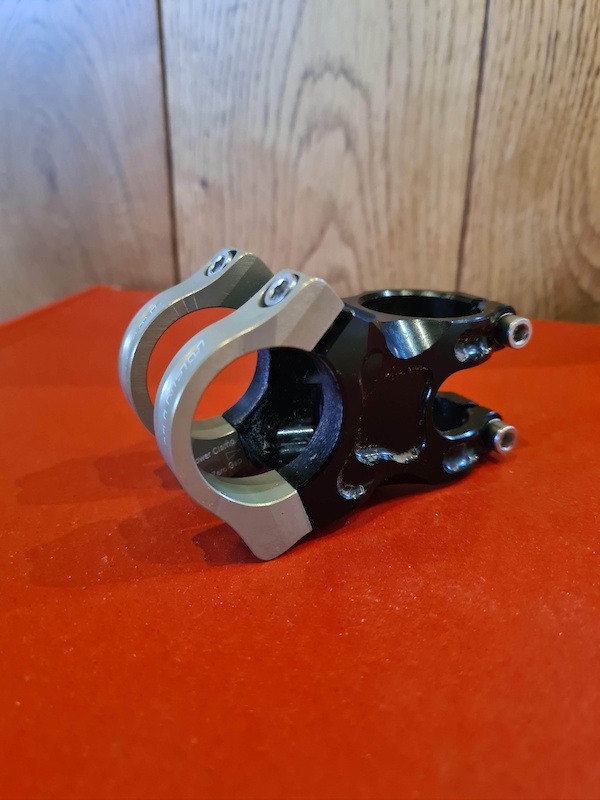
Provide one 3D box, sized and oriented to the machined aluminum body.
[{"bbox_3d":[0.010,-0.006,0.143,0.096,0.059,0.044,-9,23,-25],"label":"machined aluminum body"}]

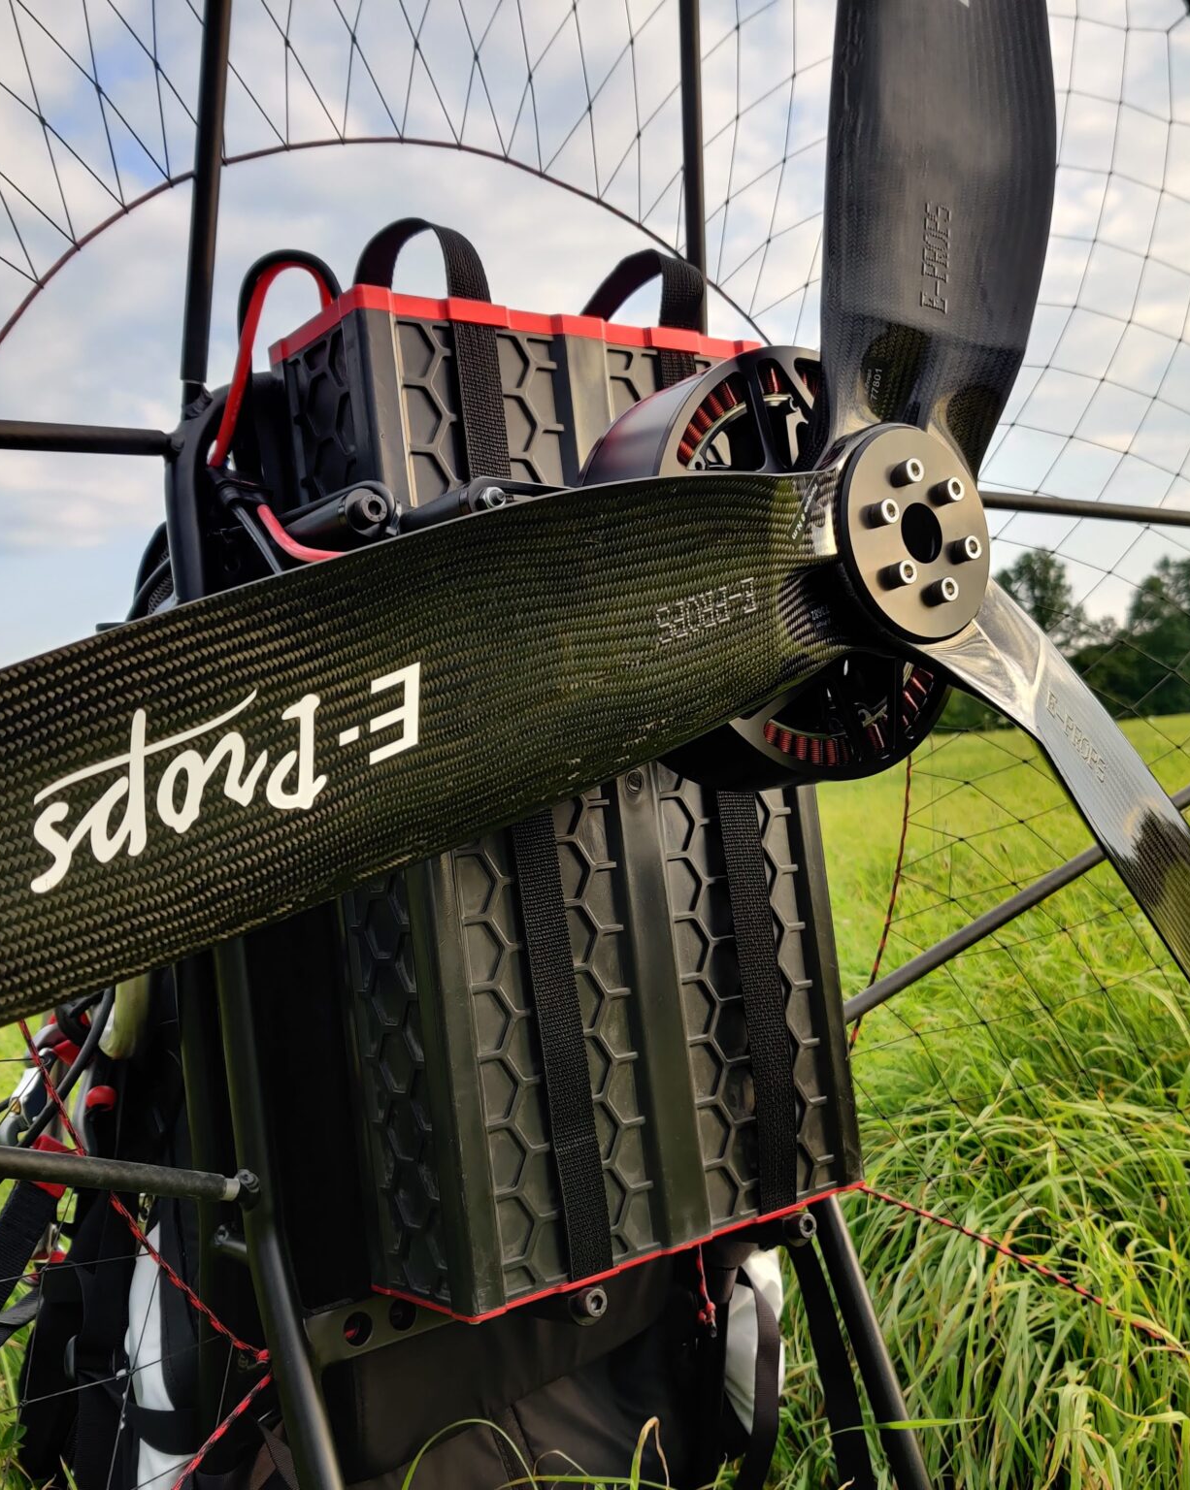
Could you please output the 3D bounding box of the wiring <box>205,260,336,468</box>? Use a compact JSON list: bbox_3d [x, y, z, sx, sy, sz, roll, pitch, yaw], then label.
[{"bbox_3d":[-0.159,-0.189,0.764,0.070,0.106,0.036,-4,-4,-38],"label":"wiring"}]

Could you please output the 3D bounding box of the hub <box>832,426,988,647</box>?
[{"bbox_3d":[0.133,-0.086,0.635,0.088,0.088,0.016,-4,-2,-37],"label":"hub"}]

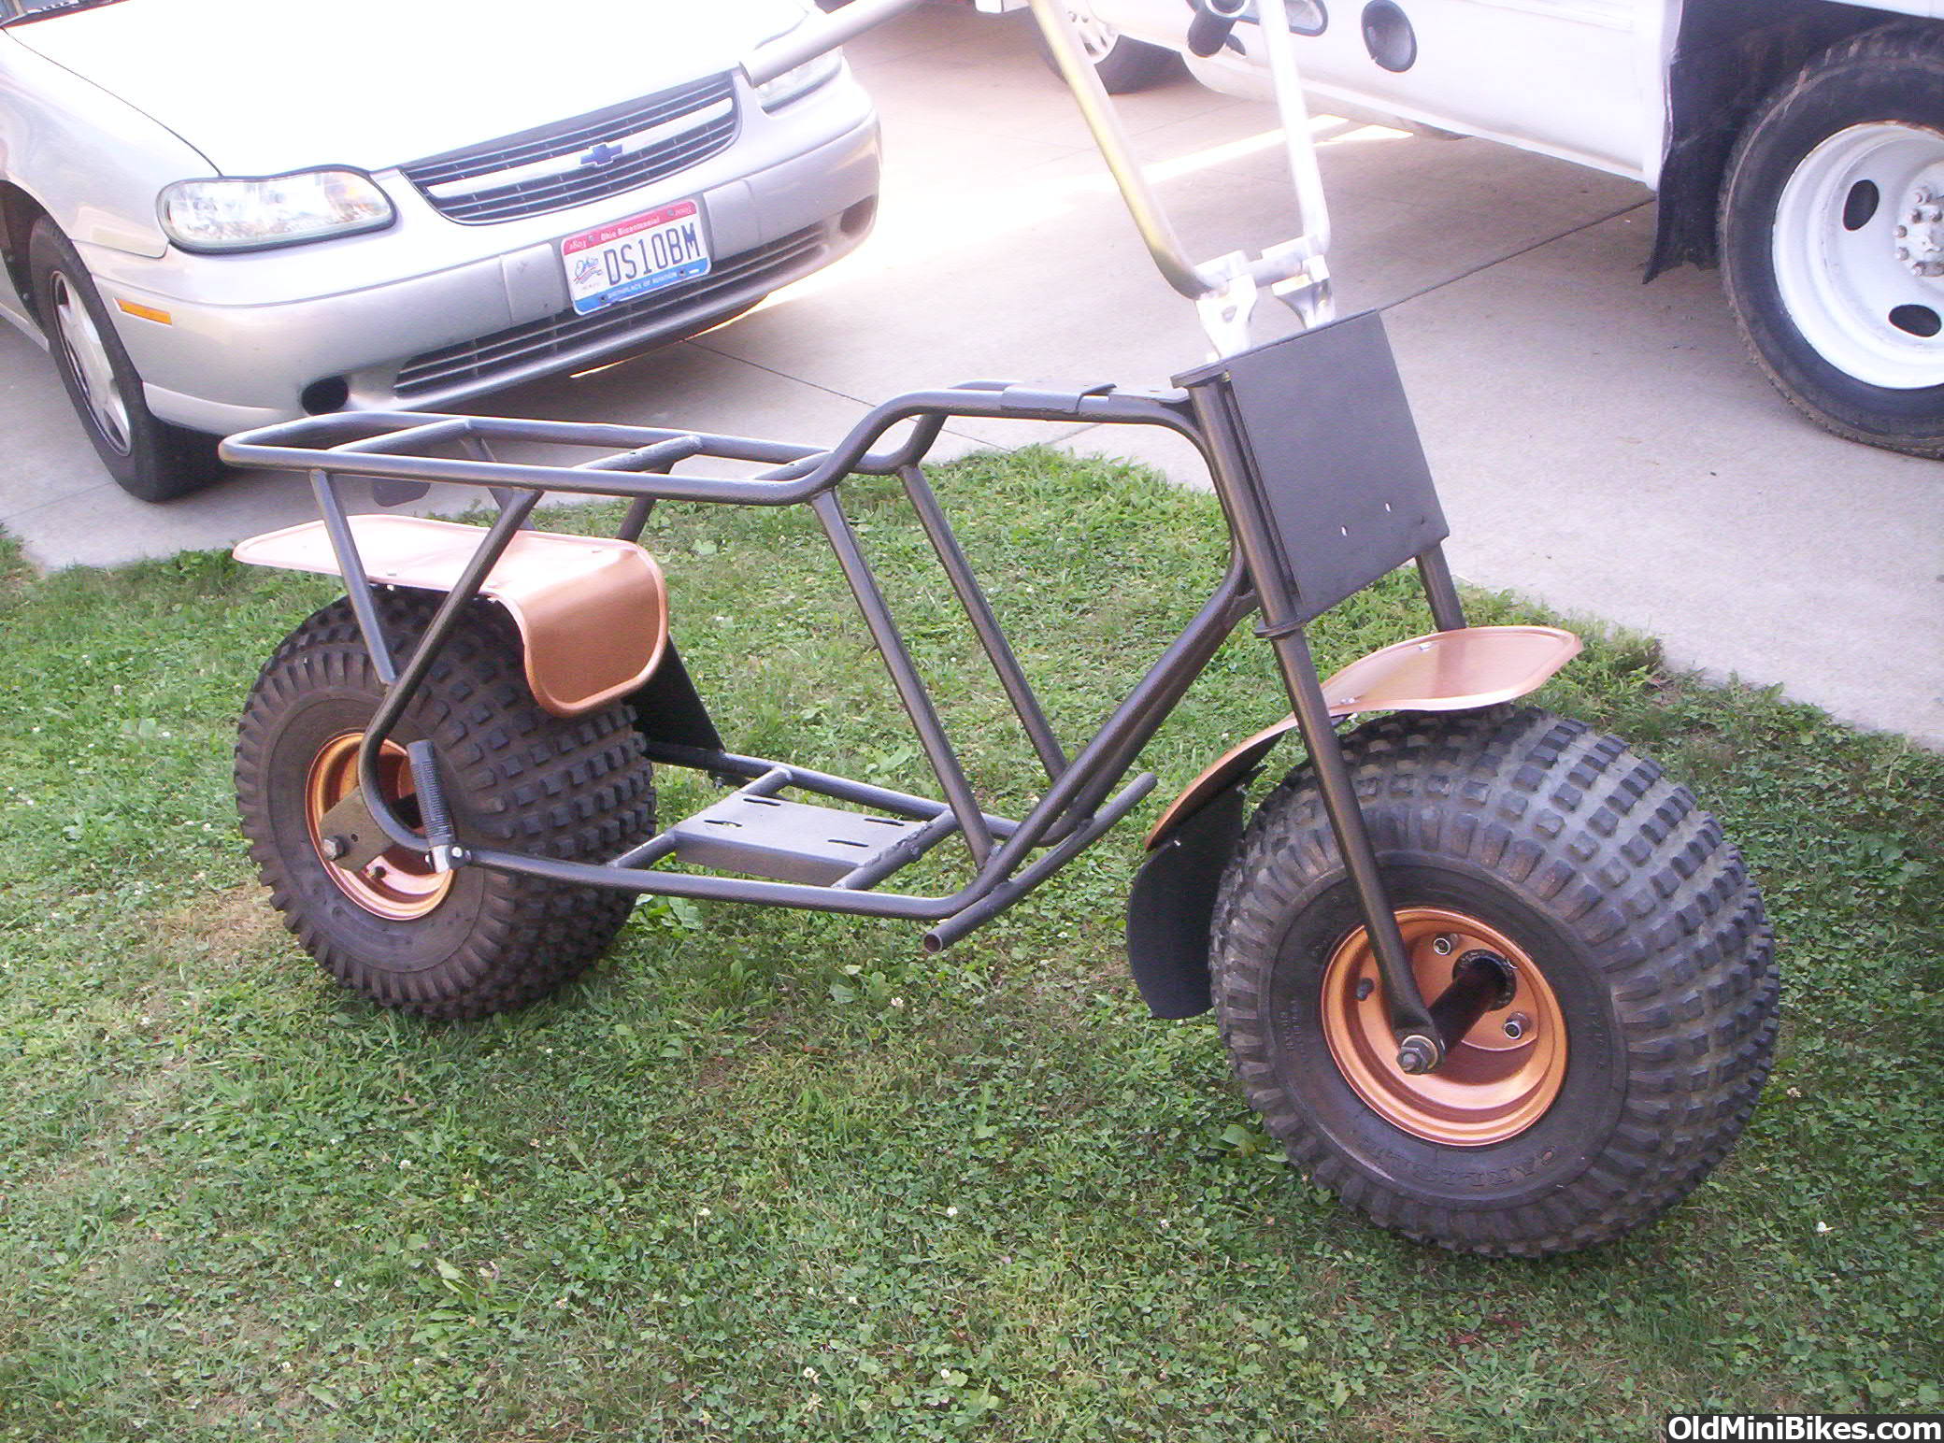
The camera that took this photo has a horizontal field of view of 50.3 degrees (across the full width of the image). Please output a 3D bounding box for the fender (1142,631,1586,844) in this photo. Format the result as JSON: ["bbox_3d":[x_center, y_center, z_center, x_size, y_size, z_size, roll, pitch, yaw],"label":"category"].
[{"bbox_3d":[0.389,0.019,2.002,0.390,0.220,0.240,10,23,32],"label":"fender"}]

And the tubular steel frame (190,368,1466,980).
[{"bbox_3d":[-0.269,-0.114,2.273,1.275,0.570,0.480,8,21,28],"label":"tubular steel frame"}]

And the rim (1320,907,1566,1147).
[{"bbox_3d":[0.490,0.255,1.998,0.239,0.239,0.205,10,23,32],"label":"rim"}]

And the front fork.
[{"bbox_3d":[0.394,-0.036,1.977,0.100,0.685,0.360,-13,9,38],"label":"front fork"}]

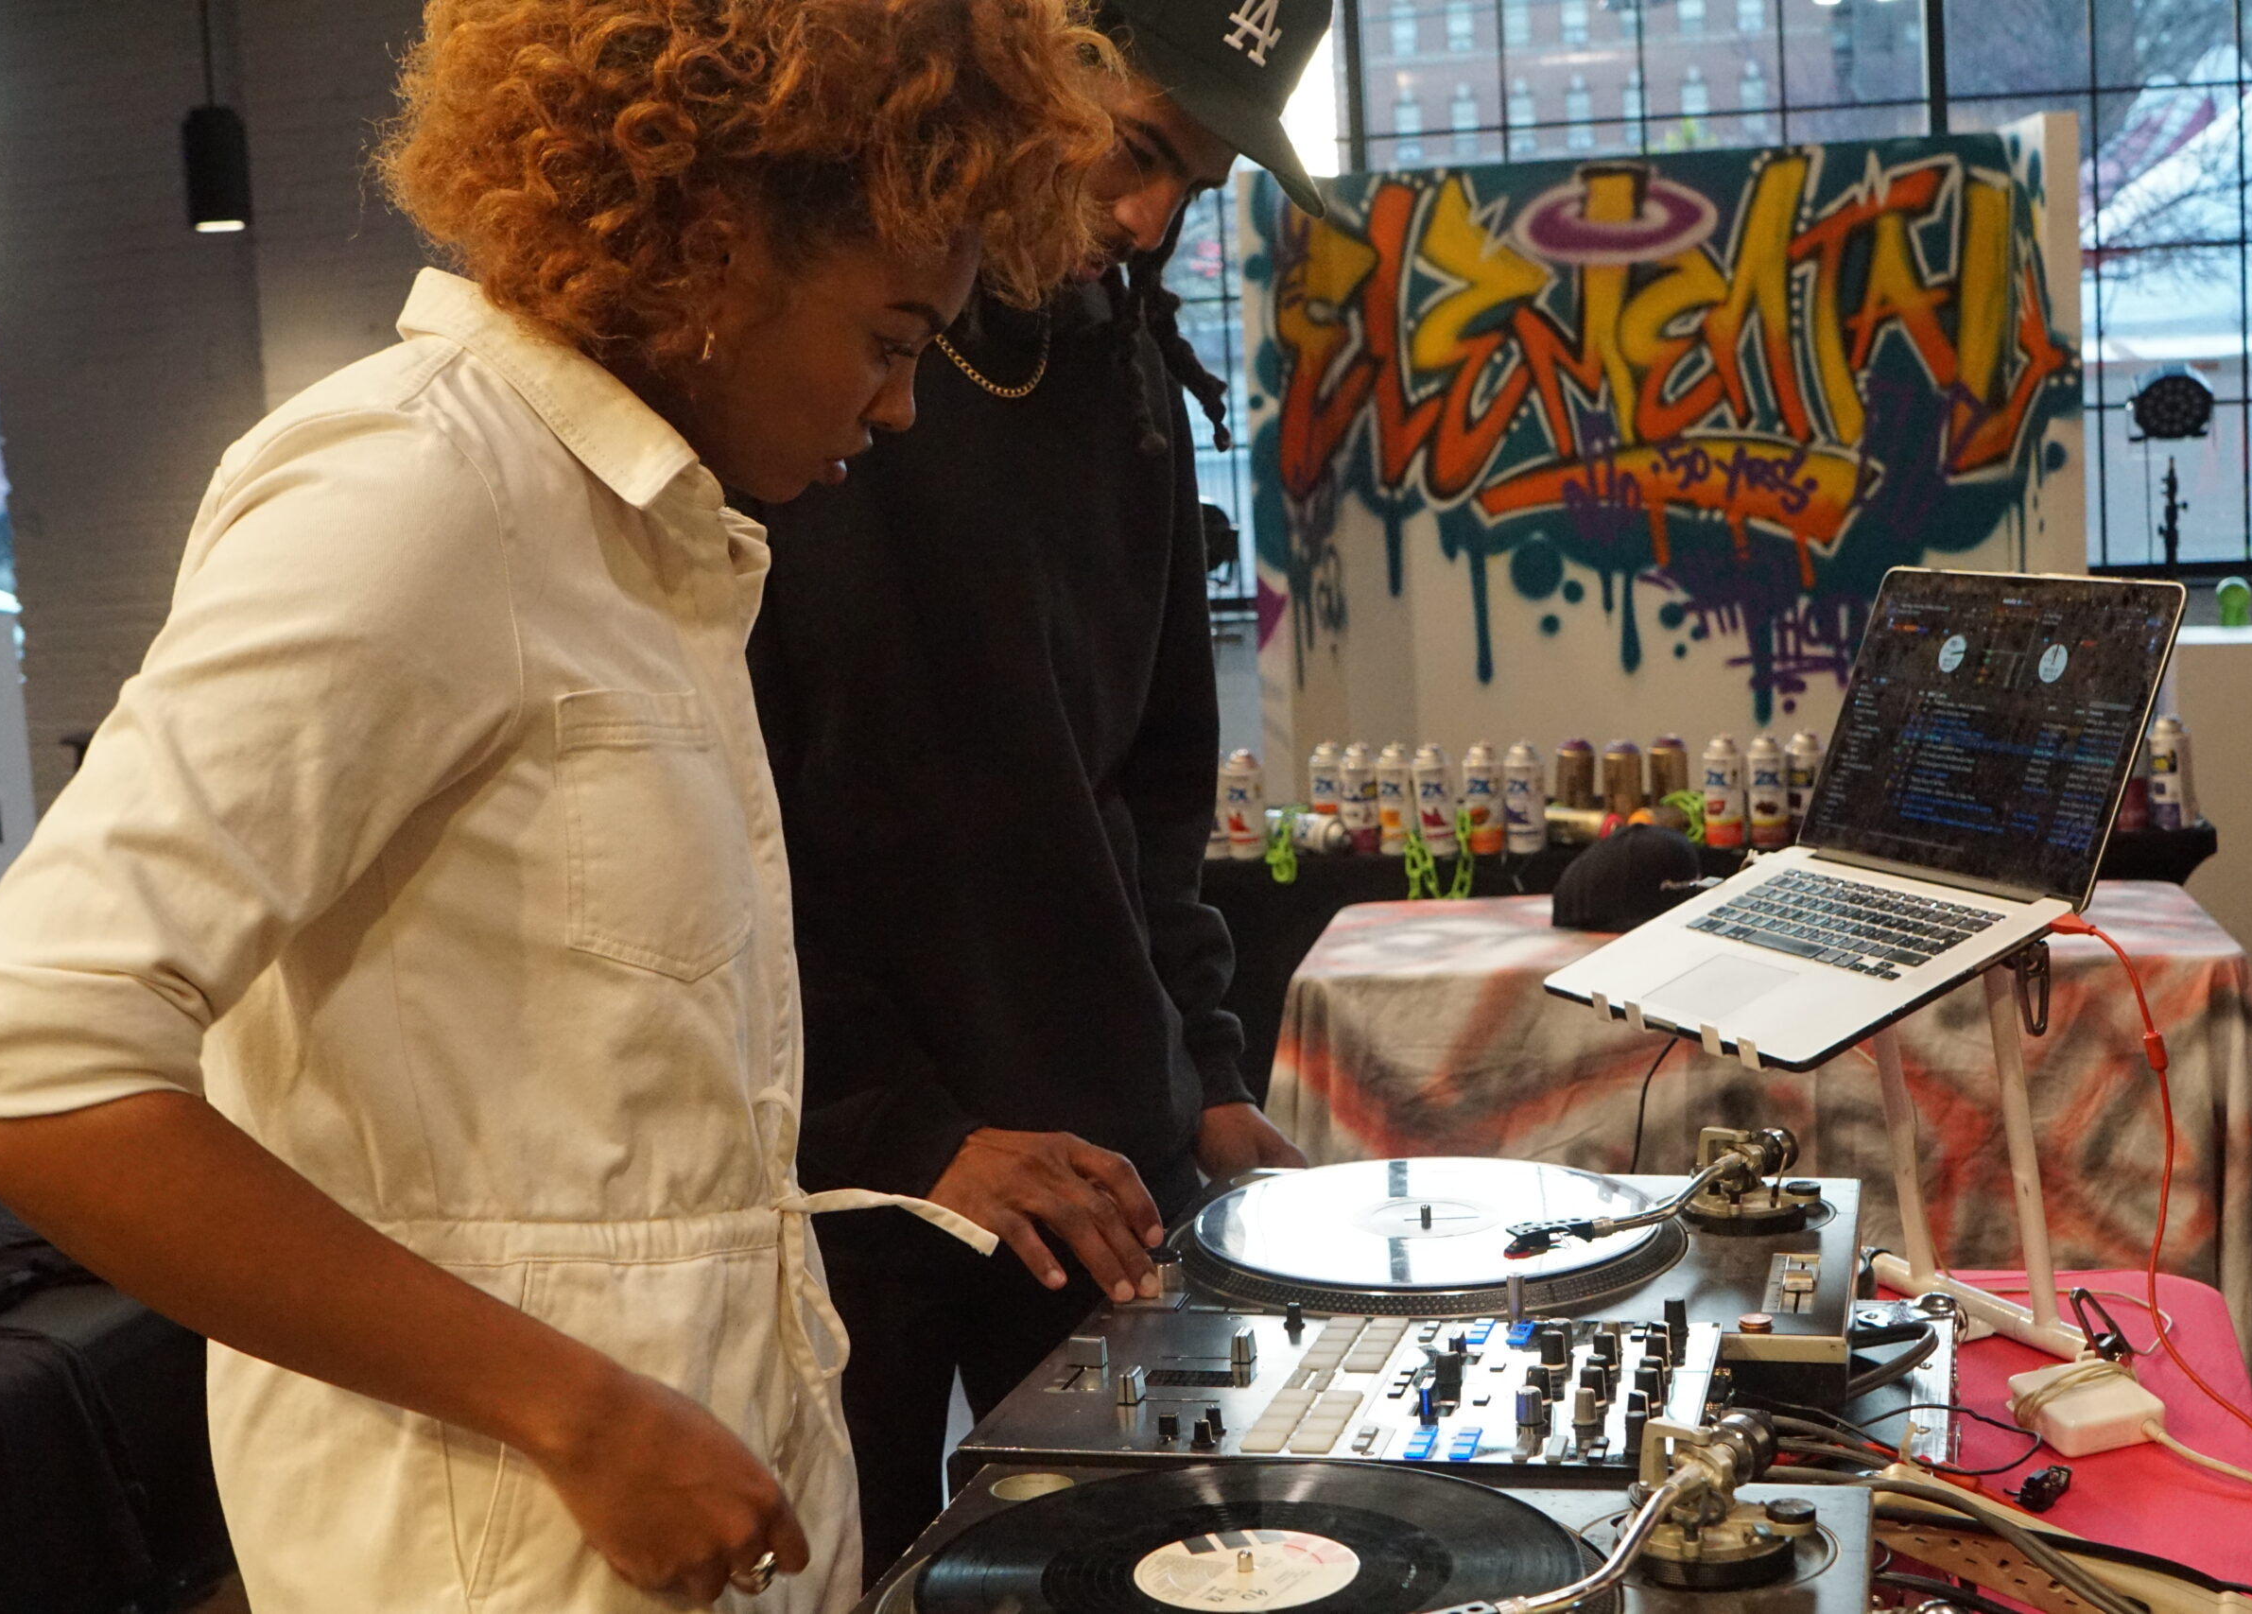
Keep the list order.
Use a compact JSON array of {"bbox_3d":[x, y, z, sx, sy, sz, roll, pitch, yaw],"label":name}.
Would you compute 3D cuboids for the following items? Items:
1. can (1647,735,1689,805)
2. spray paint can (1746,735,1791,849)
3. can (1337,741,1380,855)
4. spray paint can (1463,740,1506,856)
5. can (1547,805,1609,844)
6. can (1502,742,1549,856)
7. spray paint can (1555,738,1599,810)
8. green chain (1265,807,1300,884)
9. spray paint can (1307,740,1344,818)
[{"bbox_3d":[0.951,-0.026,4.930,0.066,0.195,0.066,-2,6,11],"label":"can"},{"bbox_3d":[1.097,-0.026,4.830,0.067,0.190,0.067,-2,7,13],"label":"spray paint can"},{"bbox_3d":[0.408,-0.015,4.910,0.067,0.190,0.067,-3,6,5],"label":"can"},{"bbox_3d":[0.613,-0.016,4.830,0.066,0.191,0.066,-3,6,0],"label":"spray paint can"},{"bbox_3d":[0.801,0.040,4.830,0.066,0.066,0.180,-8,8,-39],"label":"can"},{"bbox_3d":[0.681,-0.017,4.820,0.066,0.191,0.066,-3,6,0],"label":"can"},{"bbox_3d":[0.796,-0.032,4.982,0.066,0.176,0.066,-2,6,9],"label":"spray paint can"},{"bbox_3d":[0.271,0.069,4.880,0.062,0.130,0.070,-3,6,0],"label":"green chain"},{"bbox_3d":[0.362,-0.018,5.000,0.067,0.190,0.067,-3,6,0],"label":"spray paint can"}]

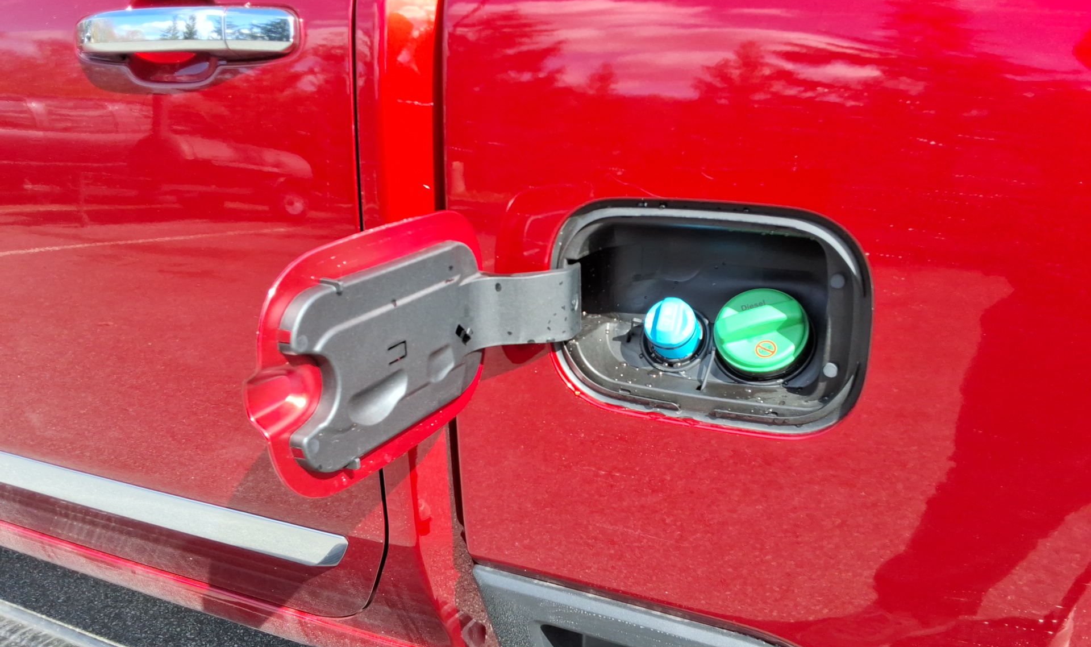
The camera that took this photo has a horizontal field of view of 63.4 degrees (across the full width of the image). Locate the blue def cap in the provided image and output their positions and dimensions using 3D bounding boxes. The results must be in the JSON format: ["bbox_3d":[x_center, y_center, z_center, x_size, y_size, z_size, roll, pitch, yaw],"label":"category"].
[{"bbox_3d":[0.112,0.006,0.765,0.046,0.046,0.035,7,-21,23],"label":"blue def cap"}]

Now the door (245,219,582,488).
[{"bbox_3d":[-0.083,0.016,0.654,0.082,0.185,0.297,9,22,29],"label":"door"}]

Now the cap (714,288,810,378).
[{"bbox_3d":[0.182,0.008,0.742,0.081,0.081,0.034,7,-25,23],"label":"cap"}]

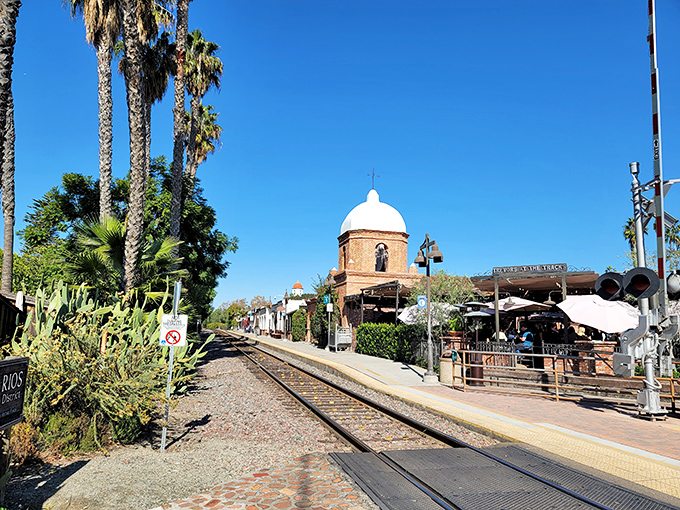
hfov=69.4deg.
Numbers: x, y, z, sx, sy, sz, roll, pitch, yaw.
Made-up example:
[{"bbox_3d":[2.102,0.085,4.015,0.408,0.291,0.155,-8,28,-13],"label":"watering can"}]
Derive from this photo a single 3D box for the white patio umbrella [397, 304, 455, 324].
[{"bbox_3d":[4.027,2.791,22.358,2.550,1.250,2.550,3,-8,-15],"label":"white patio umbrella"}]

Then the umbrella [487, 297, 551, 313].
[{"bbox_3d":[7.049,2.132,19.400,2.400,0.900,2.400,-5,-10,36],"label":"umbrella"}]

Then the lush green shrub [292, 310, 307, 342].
[{"bbox_3d":[-3.797,6.568,45.974,1.150,3.100,1.200,3,-8,-15],"label":"lush green shrub"}]

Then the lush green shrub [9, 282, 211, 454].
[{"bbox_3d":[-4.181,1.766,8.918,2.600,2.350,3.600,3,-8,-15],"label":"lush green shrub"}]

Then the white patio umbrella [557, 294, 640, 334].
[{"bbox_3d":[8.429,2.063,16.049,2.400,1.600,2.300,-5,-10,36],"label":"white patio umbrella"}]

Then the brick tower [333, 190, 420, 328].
[{"bbox_3d":[2.427,1.044,36.184,5.350,11.600,4.900,3,-8,-15],"label":"brick tower"}]

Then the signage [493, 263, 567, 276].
[{"bbox_3d":[5.692,0.429,15.011,2.140,0.250,0.080,-5,-10,36],"label":"signage"}]

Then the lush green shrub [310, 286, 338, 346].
[{"bbox_3d":[-1.080,4.536,37.089,1.500,4.800,3.200,3,-8,-15],"label":"lush green shrub"}]

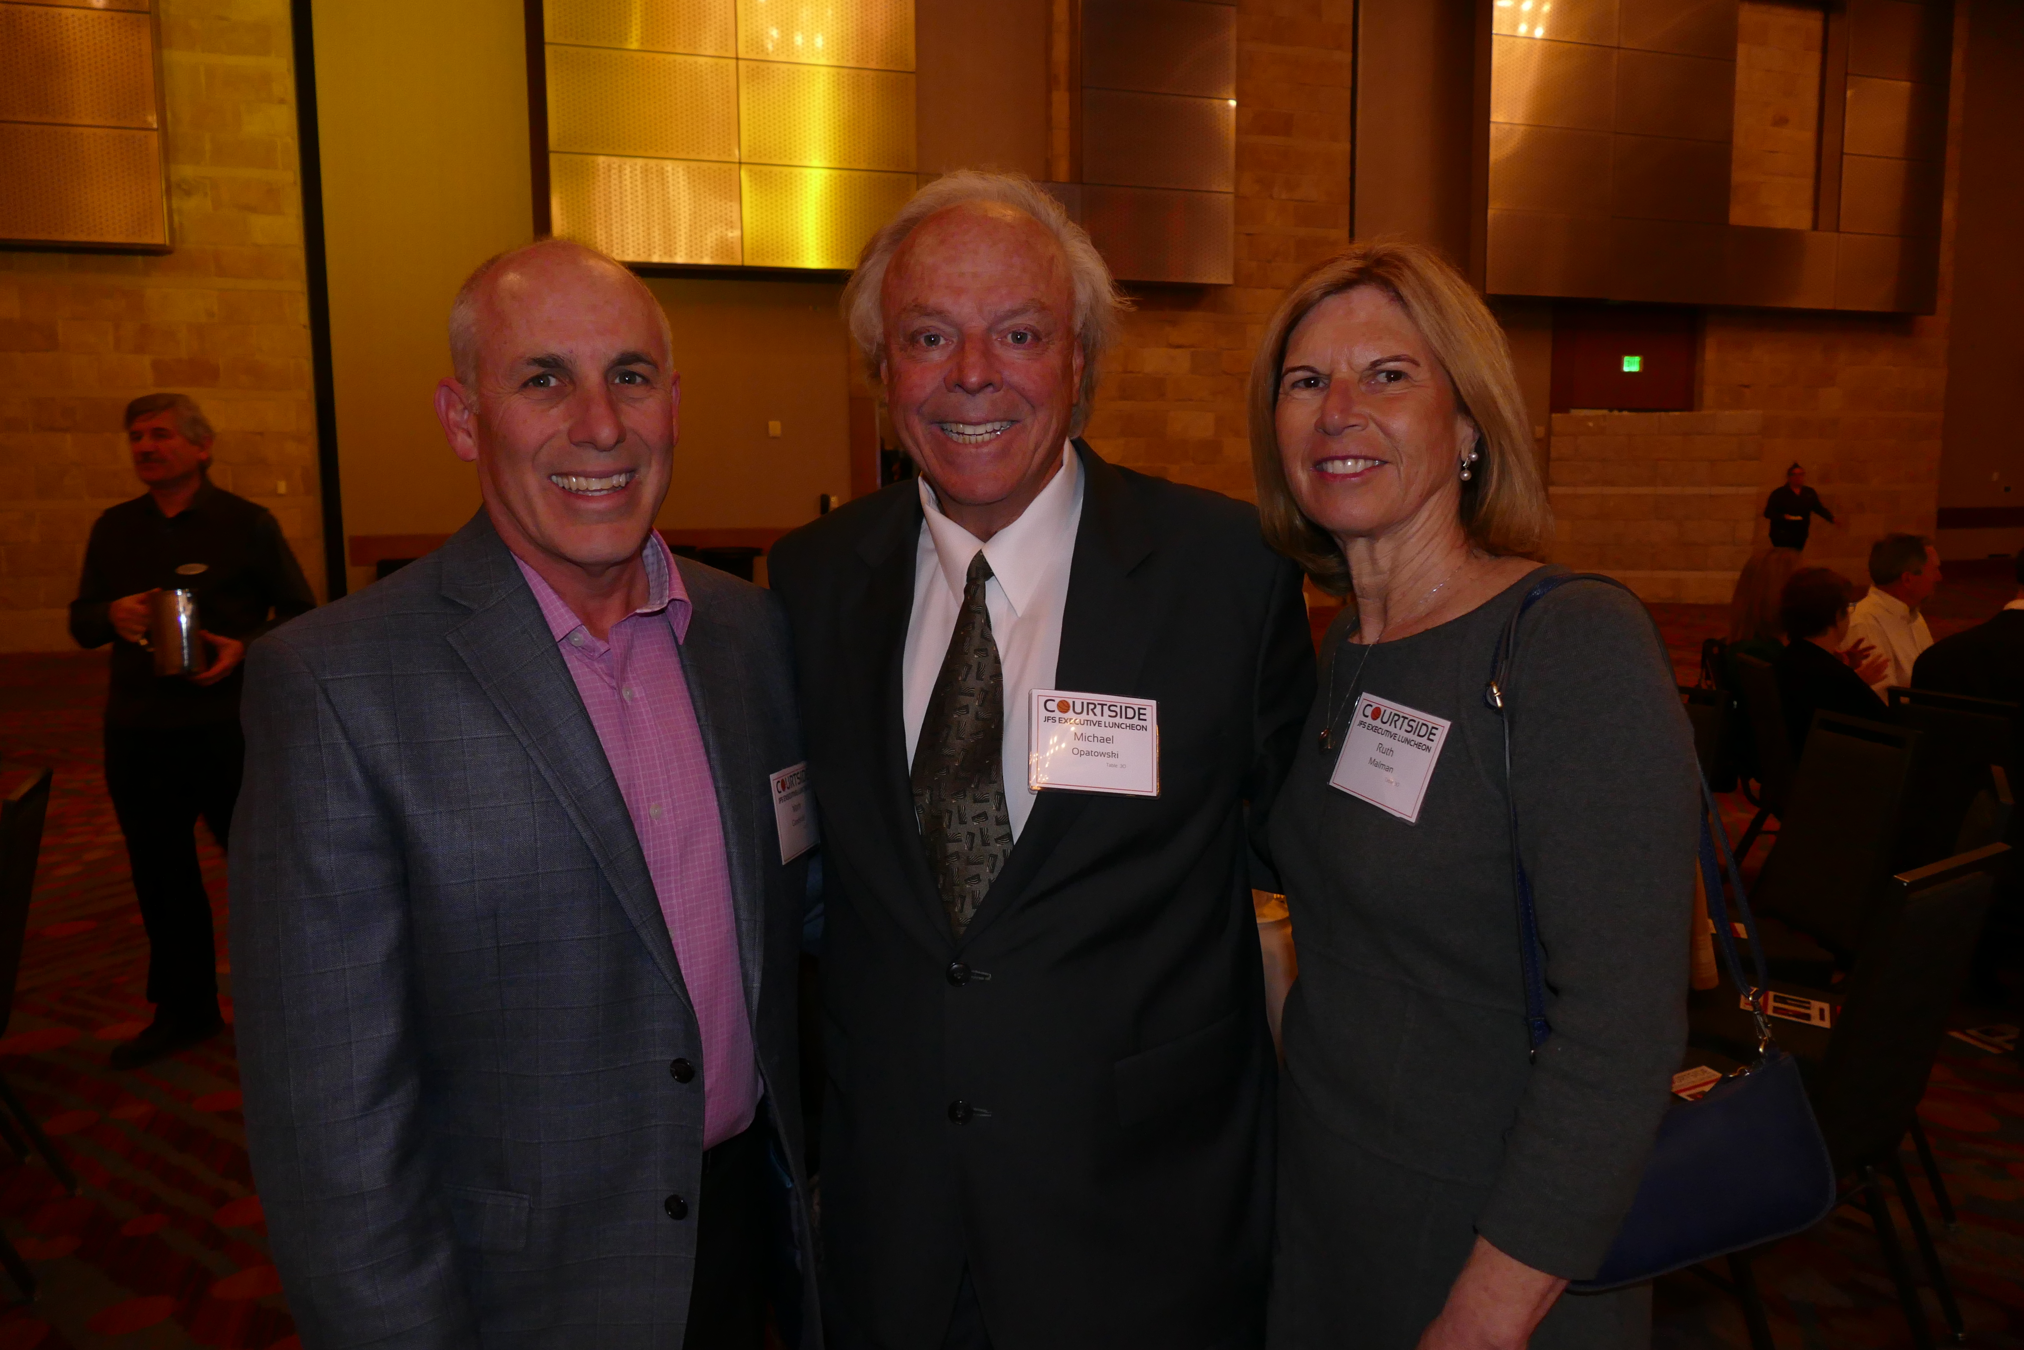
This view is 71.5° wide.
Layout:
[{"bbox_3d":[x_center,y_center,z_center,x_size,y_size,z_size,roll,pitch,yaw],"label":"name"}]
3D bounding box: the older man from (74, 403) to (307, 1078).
[{"bbox_3d":[-2.231,0.140,3.808,0.570,1.786,0.430,-1,6,-7],"label":"older man"}]

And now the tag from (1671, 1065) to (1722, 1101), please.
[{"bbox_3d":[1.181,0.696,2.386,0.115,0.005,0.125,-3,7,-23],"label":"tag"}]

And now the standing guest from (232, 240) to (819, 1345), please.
[{"bbox_3d":[-0.374,0.480,1.234,0.380,1.666,0.530,5,8,42],"label":"standing guest"}]

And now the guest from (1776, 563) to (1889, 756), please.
[{"bbox_3d":[2.890,0.256,4.767,0.750,1.252,0.500,-1,6,0],"label":"guest"}]

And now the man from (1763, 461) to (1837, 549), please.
[{"bbox_3d":[6.782,-0.920,12.198,0.580,1.800,0.400,1,6,12],"label":"man"}]

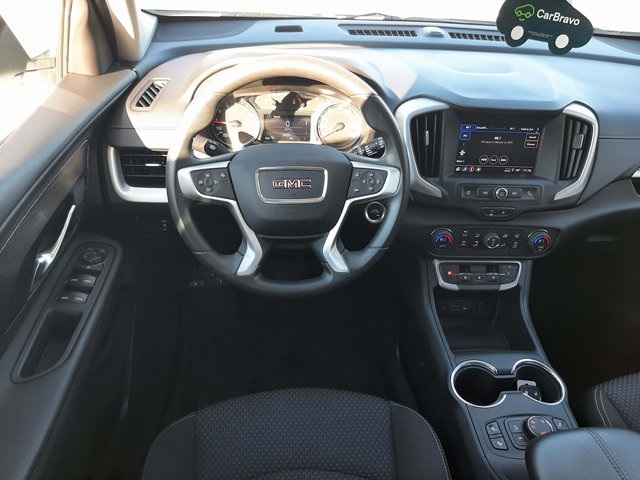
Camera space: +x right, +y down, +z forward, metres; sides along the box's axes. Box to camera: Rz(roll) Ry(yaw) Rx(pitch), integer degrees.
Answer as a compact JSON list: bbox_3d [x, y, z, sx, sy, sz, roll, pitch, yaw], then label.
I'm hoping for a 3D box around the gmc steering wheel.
[{"bbox_3d":[-0.046,-0.092,0.750,0.375,0.372,0.105,0,7,-3],"label":"gmc steering wheel"}]

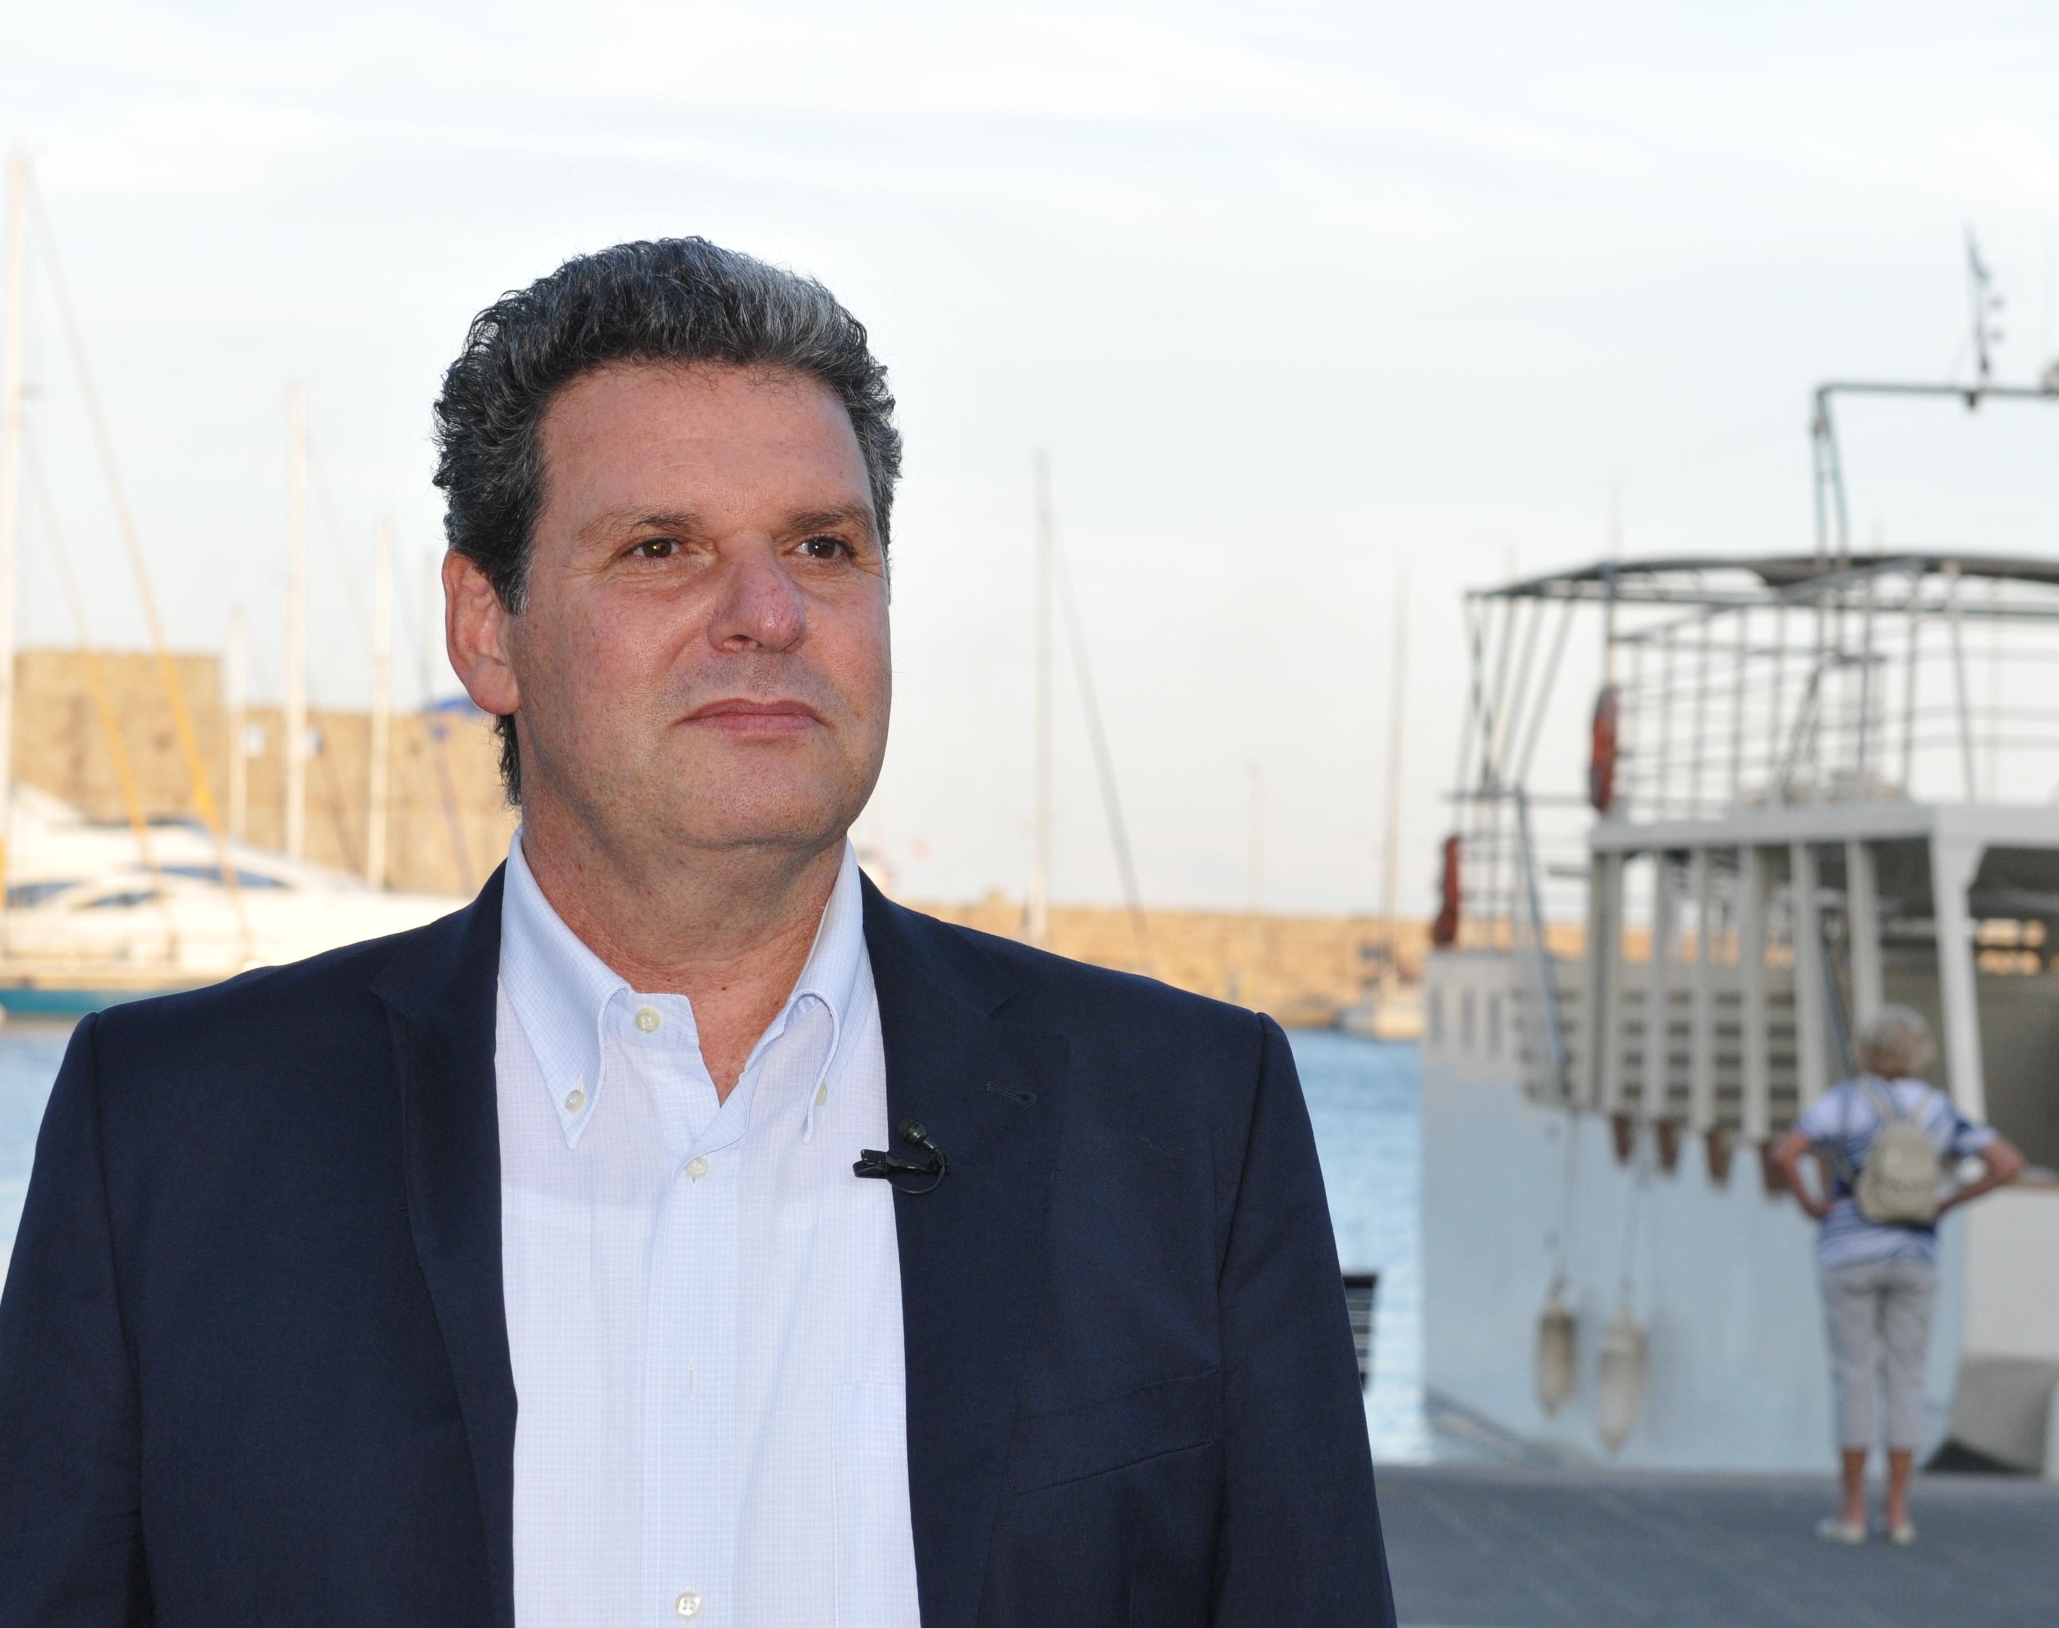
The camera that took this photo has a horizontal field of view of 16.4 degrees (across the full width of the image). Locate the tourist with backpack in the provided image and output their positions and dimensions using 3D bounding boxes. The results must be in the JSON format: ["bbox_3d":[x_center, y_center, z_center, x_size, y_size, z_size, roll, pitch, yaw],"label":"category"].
[{"bbox_3d":[2.579,1.368,21.300,0.760,1.600,0.450,0,-1,3],"label":"tourist with backpack"}]

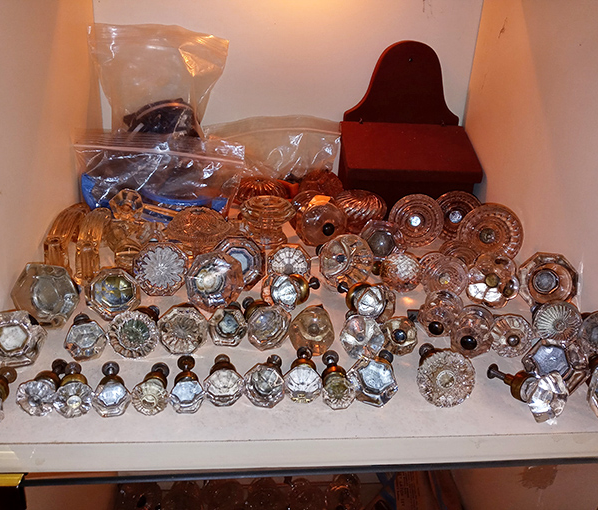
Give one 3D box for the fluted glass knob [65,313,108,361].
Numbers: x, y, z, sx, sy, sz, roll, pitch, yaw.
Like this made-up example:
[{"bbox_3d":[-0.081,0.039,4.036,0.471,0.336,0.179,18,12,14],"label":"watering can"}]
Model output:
[{"bbox_3d":[-0.171,0.062,0.439,0.032,0.032,0.060,-6,13,-22],"label":"fluted glass knob"}]

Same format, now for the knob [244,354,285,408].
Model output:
[{"bbox_3d":[-0.020,0.083,0.375,0.027,0.027,0.052,4,11,5],"label":"knob"}]

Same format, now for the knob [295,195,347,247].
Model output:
[{"bbox_3d":[0.025,-0.044,0.672,0.056,0.056,0.070,-2,16,-11],"label":"knob"}]

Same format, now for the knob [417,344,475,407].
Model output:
[{"bbox_3d":[0.098,0.079,0.390,0.038,0.038,0.071,3,8,1],"label":"knob"}]

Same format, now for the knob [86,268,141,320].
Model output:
[{"bbox_3d":[-0.166,0.033,0.494,0.048,0.048,0.057,-3,3,-16],"label":"knob"}]

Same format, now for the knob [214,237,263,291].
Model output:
[{"bbox_3d":[-0.057,0.008,0.530,0.049,0.049,0.039,1,-1,-6],"label":"knob"}]

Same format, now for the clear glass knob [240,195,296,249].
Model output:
[{"bbox_3d":[-0.036,-0.040,0.632,0.064,0.047,0.064,1,24,-6],"label":"clear glass knob"}]

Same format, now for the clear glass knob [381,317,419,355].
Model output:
[{"bbox_3d":[0.079,0.064,0.439,0.030,0.030,0.024,1,-1,-6],"label":"clear glass knob"}]

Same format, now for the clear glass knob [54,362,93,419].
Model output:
[{"bbox_3d":[-0.154,0.091,0.376,0.025,0.025,0.050,-5,13,-19],"label":"clear glass knob"}]

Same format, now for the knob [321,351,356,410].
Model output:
[{"bbox_3d":[0.025,0.084,0.380,0.021,0.021,0.058,1,15,-3],"label":"knob"}]

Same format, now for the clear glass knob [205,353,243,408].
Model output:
[{"bbox_3d":[-0.054,0.088,0.397,0.028,0.028,0.052,0,12,-9],"label":"clear glass knob"}]

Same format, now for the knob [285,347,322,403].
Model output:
[{"bbox_3d":[0.004,0.081,0.385,0.025,0.025,0.059,3,13,1],"label":"knob"}]

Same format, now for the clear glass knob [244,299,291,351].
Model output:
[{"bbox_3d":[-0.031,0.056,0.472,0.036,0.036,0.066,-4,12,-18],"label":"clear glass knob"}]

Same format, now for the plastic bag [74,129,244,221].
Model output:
[{"bbox_3d":[-0.155,-0.085,0.640,0.182,0.106,0.077,-3,24,-15],"label":"plastic bag"}]

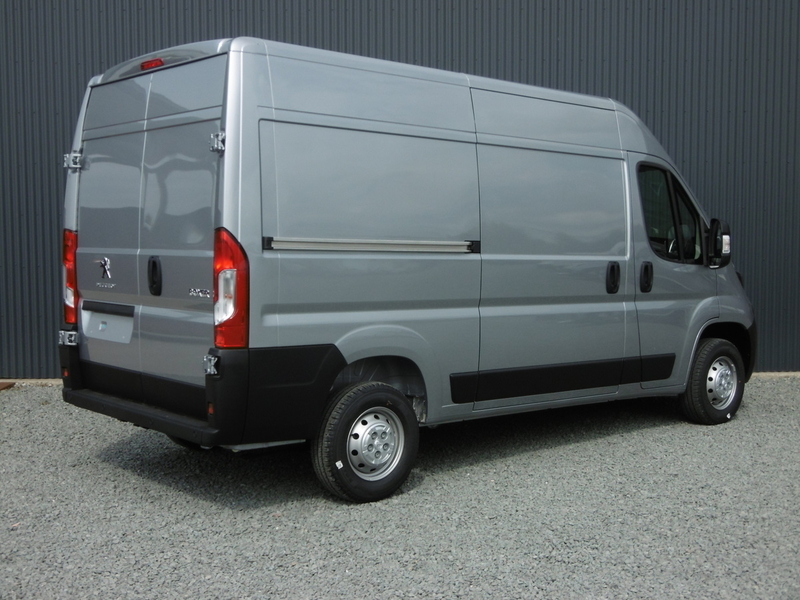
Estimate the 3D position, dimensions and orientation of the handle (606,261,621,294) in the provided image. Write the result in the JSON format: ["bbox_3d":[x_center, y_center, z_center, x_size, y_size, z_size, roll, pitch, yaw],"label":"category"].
[{"bbox_3d":[1.452,-0.152,6.737,0.115,0.219,0.050,-2,4,-40],"label":"handle"}]

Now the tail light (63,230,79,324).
[{"bbox_3d":[-2.041,-0.147,6.331,0.140,0.600,0.150,-2,4,-40],"label":"tail light"}]

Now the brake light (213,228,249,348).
[{"bbox_3d":[-0.836,-0.055,4.918,0.140,0.600,0.150,-2,4,-40],"label":"brake light"}]

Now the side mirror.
[{"bbox_3d":[2.333,-0.415,7.301,0.140,0.365,0.200,-2,4,-40],"label":"side mirror"}]

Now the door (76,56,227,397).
[{"bbox_3d":[-1.438,-0.378,5.606,0.150,1.815,1.680,-2,4,-40],"label":"door"}]

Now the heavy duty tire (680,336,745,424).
[{"bbox_3d":[2.445,0.643,7.808,0.684,0.684,0.220,-2,4,-40],"label":"heavy duty tire"}]

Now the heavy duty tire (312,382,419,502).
[{"bbox_3d":[-0.192,0.794,5.588,0.684,0.684,0.220,-2,4,-40],"label":"heavy duty tire"}]

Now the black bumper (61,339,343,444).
[{"bbox_3d":[-1.250,0.430,5.819,0.795,0.505,2.000,-2,4,-40],"label":"black bumper"}]

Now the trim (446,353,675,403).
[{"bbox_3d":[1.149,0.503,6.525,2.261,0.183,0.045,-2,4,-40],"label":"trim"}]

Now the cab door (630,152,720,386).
[{"bbox_3d":[1.982,-0.218,7.304,1.060,1.680,0.210,-2,4,-40],"label":"cab door"}]

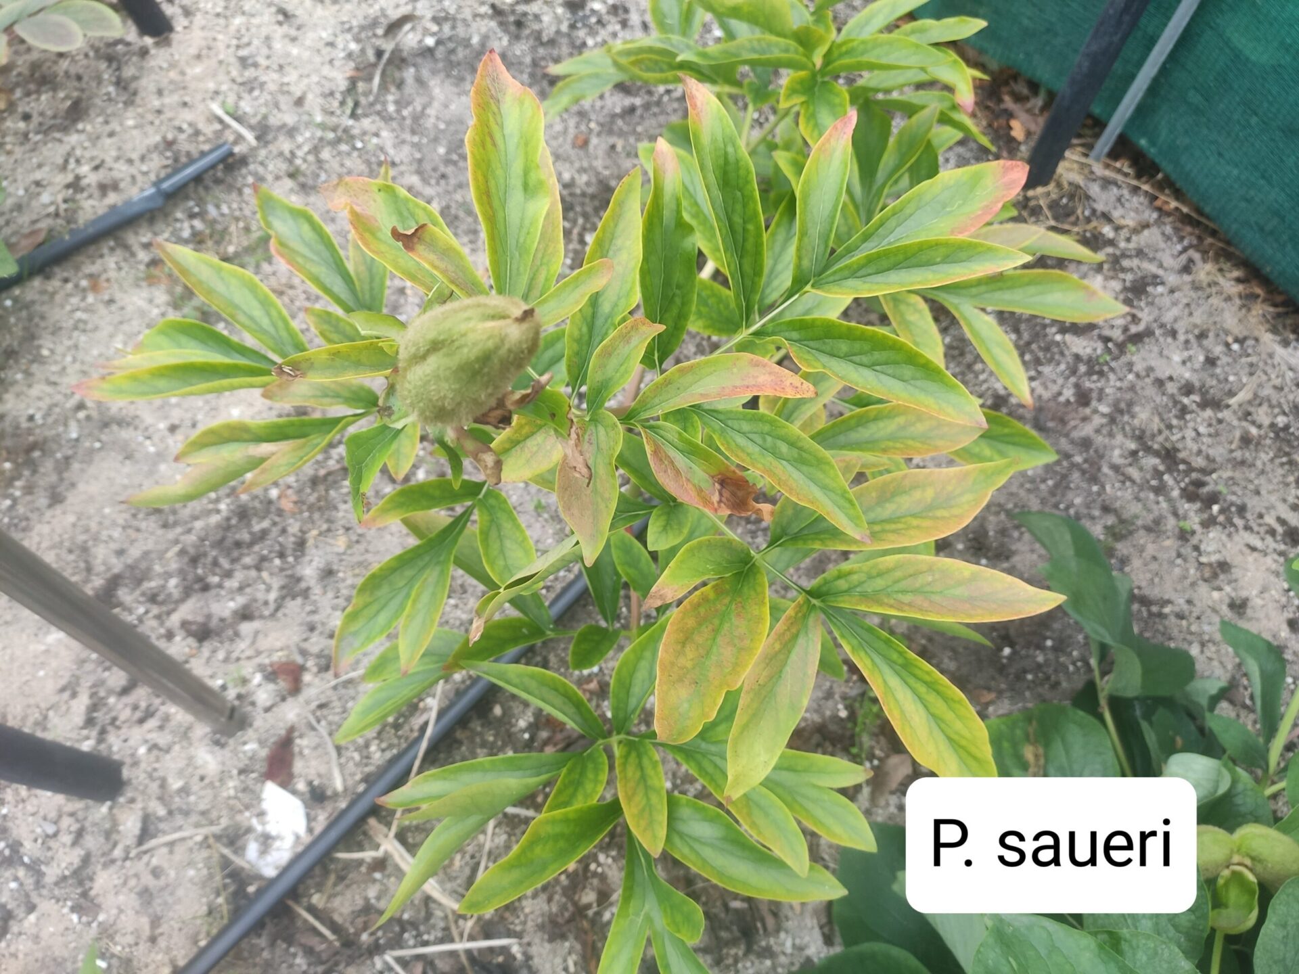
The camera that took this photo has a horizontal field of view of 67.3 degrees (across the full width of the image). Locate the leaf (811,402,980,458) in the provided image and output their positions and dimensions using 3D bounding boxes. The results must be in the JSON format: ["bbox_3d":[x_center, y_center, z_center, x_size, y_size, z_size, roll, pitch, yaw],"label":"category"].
[{"bbox_3d":[0.122,-0.026,0.482,0.091,0.016,0.025,-10,74,-9],"label":"leaf"}]

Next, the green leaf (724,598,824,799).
[{"bbox_3d":[0.060,0.099,0.463,0.032,0.016,0.100,23,87,11],"label":"green leaf"}]

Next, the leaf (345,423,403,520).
[{"bbox_3d":[-0.109,-0.006,0.385,0.022,0.013,0.045,29,110,2],"label":"leaf"}]

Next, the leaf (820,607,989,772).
[{"bbox_3d":[0.124,0.098,0.465,0.124,0.020,0.039,46,70,-7],"label":"leaf"}]

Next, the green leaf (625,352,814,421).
[{"bbox_3d":[0.031,-0.044,0.430,0.089,0.014,0.026,-9,64,-15],"label":"green leaf"}]

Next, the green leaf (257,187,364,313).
[{"bbox_3d":[-0.184,-0.130,0.530,0.034,0.019,0.122,-35,64,-16],"label":"green leaf"}]

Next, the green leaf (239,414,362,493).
[{"bbox_3d":[-0.190,-0.018,0.530,0.083,0.013,0.026,-31,66,8],"label":"green leaf"}]

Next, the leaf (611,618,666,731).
[{"bbox_3d":[-0.006,0.102,0.532,0.032,0.016,0.072,22,94,8],"label":"leaf"}]

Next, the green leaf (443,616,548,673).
[{"bbox_3d":[-0.099,0.102,0.630,0.075,0.012,0.033,-21,65,7],"label":"green leaf"}]

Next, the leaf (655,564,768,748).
[{"bbox_3d":[0.030,0.078,0.460,0.048,0.015,0.096,28,92,13],"label":"leaf"}]

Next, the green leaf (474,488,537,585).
[{"bbox_3d":[-0.066,0.024,0.460,0.030,0.012,0.054,-31,95,-12],"label":"green leaf"}]

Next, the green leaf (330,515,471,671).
[{"bbox_3d":[-0.134,0.055,0.530,0.050,0.018,0.104,34,90,17],"label":"green leaf"}]

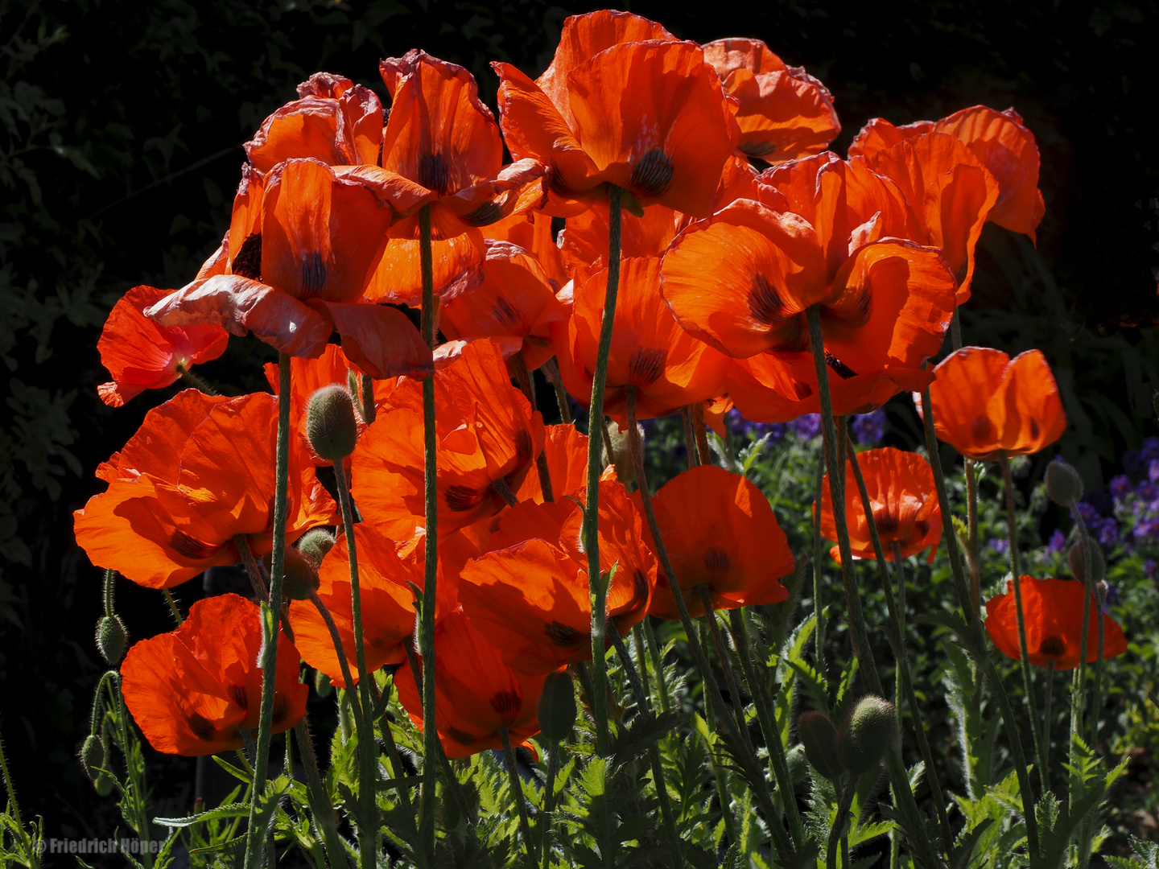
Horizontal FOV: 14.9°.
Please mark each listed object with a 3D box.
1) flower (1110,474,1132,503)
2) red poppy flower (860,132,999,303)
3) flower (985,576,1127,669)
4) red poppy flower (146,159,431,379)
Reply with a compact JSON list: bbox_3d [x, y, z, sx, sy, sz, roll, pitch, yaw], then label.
[{"bbox_3d":[0.477,0.048,3.900,0.021,0.025,0.018,0,3,0],"label":"flower"},{"bbox_3d":[0.198,-0.124,2.520,0.092,0.098,0.092,-10,-7,-36],"label":"red poppy flower"},{"bbox_3d":[0.307,0.122,2.850,0.091,0.060,0.085,0,-6,0],"label":"flower"},{"bbox_3d":[-0.156,-0.089,2.370,0.152,0.117,0.138,0,0,-11],"label":"red poppy flower"}]

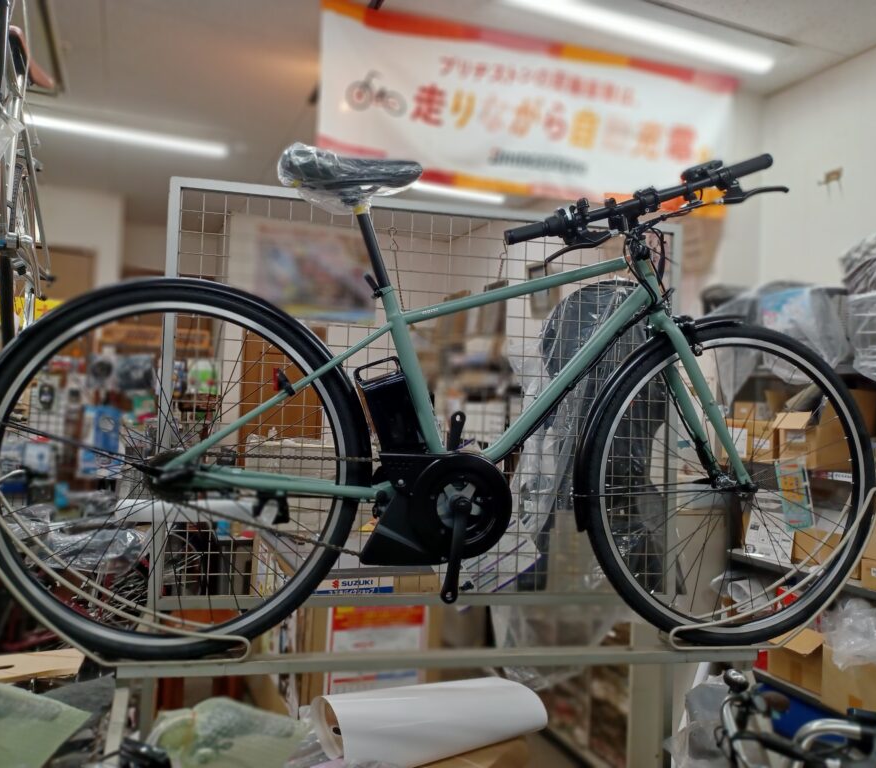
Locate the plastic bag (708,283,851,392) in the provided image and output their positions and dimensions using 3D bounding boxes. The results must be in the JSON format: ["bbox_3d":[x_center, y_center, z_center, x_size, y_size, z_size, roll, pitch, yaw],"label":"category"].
[{"bbox_3d":[1.238,-0.165,2.680,0.300,0.360,0.360,3,-2,-24],"label":"plastic bag"}]

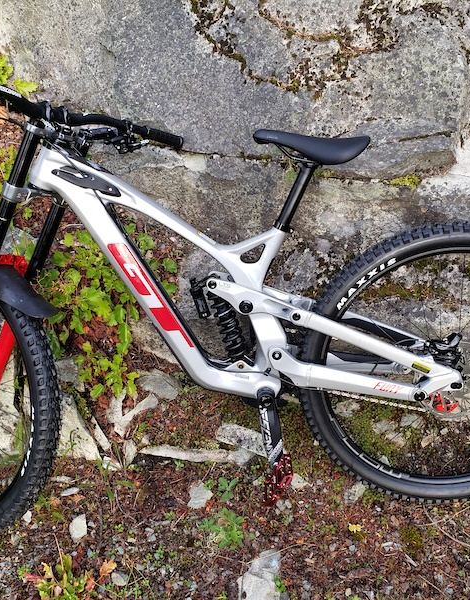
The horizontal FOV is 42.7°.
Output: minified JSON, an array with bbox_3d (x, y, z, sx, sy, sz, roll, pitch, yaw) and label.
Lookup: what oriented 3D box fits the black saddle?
[{"bbox_3d":[0.168,-0.339,1.338,0.258,0.070,0.140,3,18,1],"label":"black saddle"}]

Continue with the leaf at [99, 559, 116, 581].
[{"bbox_3d":[-0.306,0.642,1.446,0.042,0.020,0.055,12,28,31],"label":"leaf"}]

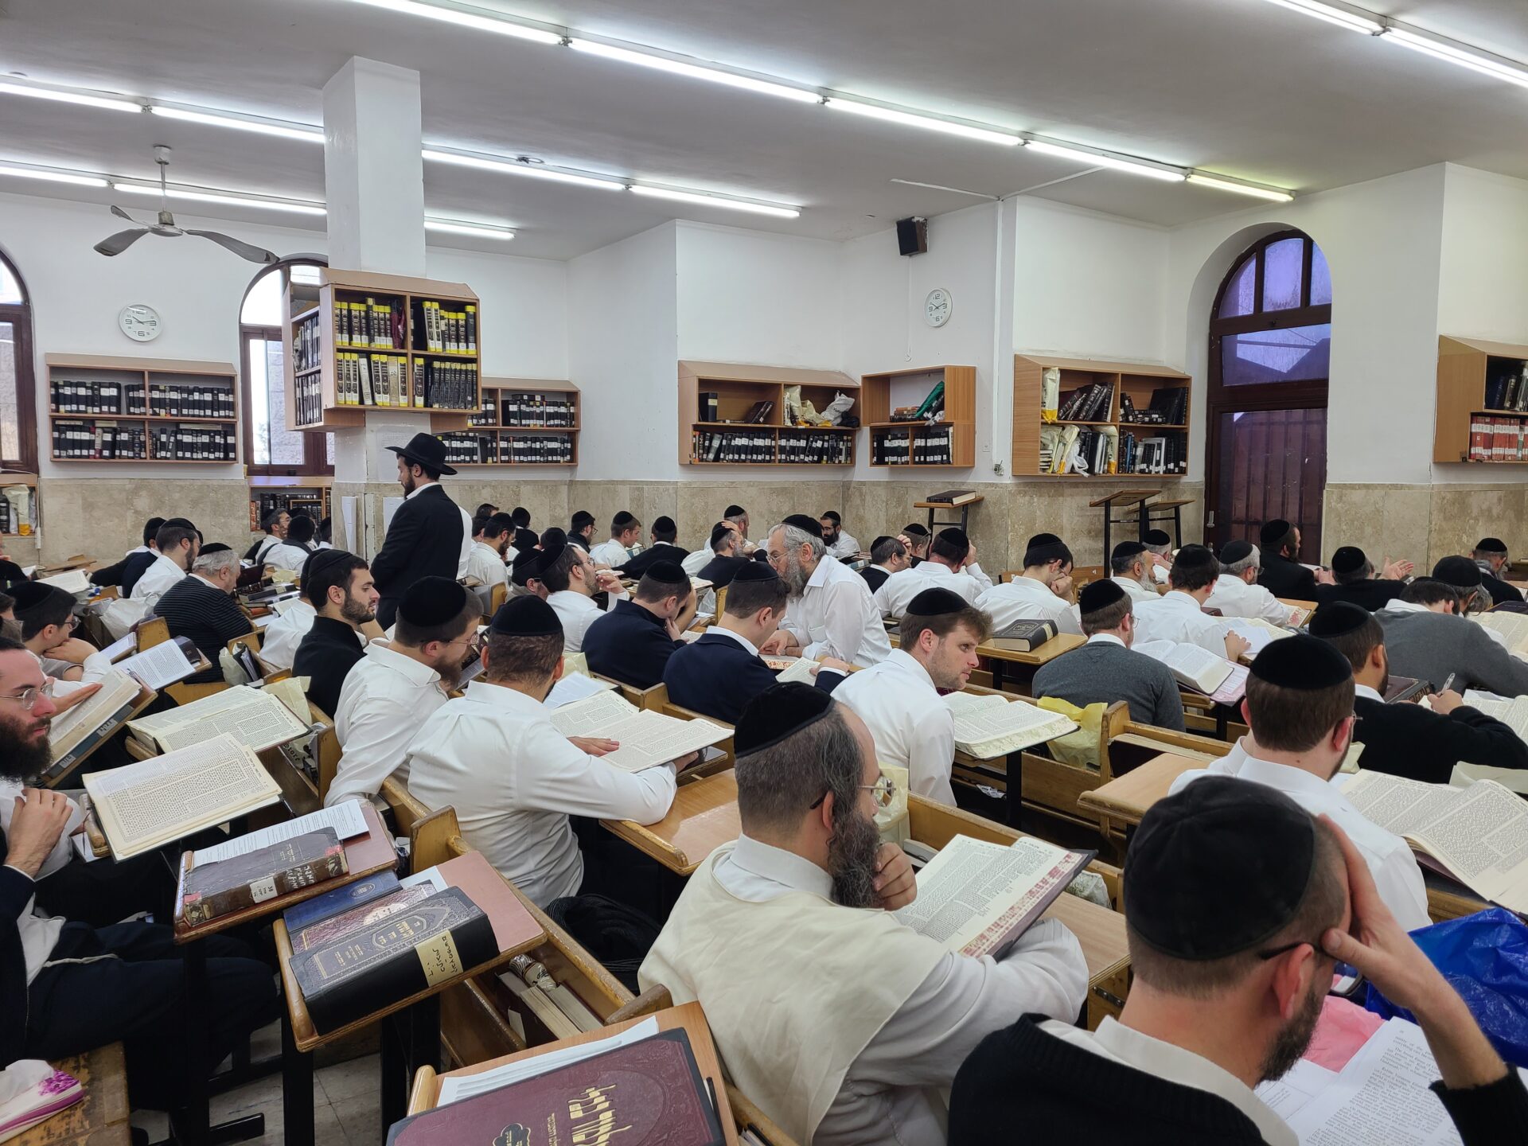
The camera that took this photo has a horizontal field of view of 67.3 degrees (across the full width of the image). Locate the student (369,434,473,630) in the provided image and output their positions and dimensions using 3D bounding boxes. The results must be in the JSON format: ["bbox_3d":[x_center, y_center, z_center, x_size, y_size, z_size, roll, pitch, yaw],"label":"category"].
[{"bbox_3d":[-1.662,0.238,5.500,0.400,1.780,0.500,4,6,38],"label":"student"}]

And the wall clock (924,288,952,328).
[{"bbox_3d":[1.416,-2.153,9.324,0.050,0.310,0.310,-3,6,-32],"label":"wall clock"}]

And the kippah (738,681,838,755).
[{"bbox_3d":[0.026,0.197,1.600,0.150,0.070,0.150,-30,16,-19],"label":"kippah"}]

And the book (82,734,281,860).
[{"bbox_3d":[-1.351,0.518,2.657,0.335,0.065,0.450,-19,24,-34],"label":"book"}]

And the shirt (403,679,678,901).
[{"bbox_3d":[-0.481,0.438,2.513,0.460,0.430,0.520,-3,5,-32],"label":"shirt"}]

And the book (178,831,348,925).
[{"bbox_3d":[-0.933,0.563,2.157,0.266,0.048,0.175,-14,10,-25],"label":"book"}]

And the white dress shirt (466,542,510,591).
[{"bbox_3d":[-1.806,0.004,7.500,0.320,0.460,0.450,-3,5,-32],"label":"white dress shirt"}]

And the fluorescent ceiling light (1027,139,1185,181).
[{"bbox_3d":[2.280,-2.733,7.556,1.530,0.090,0.080,-3,6,-32],"label":"fluorescent ceiling light"}]

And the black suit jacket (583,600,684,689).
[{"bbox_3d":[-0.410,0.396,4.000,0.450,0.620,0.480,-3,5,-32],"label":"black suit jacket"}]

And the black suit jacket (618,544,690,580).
[{"bbox_3d":[-0.719,0.088,7.609,0.540,0.560,0.420,-1,5,-8],"label":"black suit jacket"}]

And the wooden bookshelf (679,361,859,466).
[{"bbox_3d":[0.062,-1.364,9.953,1.635,0.867,0.315,-3,5,-33],"label":"wooden bookshelf"}]

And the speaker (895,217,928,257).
[{"bbox_3d":[1.204,-2.733,9.333,0.190,0.300,0.200,-19,16,-40],"label":"speaker"}]

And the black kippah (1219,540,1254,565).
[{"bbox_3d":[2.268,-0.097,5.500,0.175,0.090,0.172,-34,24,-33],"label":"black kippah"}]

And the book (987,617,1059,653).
[{"bbox_3d":[1.115,0.264,4.934,0.177,0.055,0.238,4,21,40],"label":"book"}]

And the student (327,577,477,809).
[{"bbox_3d":[-0.760,0.640,2.760,0.740,1.250,0.520,-3,5,-32],"label":"student"}]

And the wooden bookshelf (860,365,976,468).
[{"bbox_3d":[1.240,-1.240,9.316,0.330,0.770,1.050,-3,5,-32],"label":"wooden bookshelf"}]

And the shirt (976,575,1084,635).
[{"bbox_3d":[1.180,0.209,5.100,0.400,0.450,0.470,-3,6,-36],"label":"shirt"}]

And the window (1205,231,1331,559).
[{"bbox_3d":[4.133,-1.086,9.280,0.120,3.300,1.240,-3,6,-32],"label":"window"}]

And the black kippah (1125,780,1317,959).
[{"bbox_3d":[0.405,0.255,1.038,0.178,0.090,0.178,-40,22,-21],"label":"black kippah"}]

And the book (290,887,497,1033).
[{"bbox_3d":[-0.571,0.590,1.771,0.271,0.063,0.174,-19,12,-28],"label":"book"}]

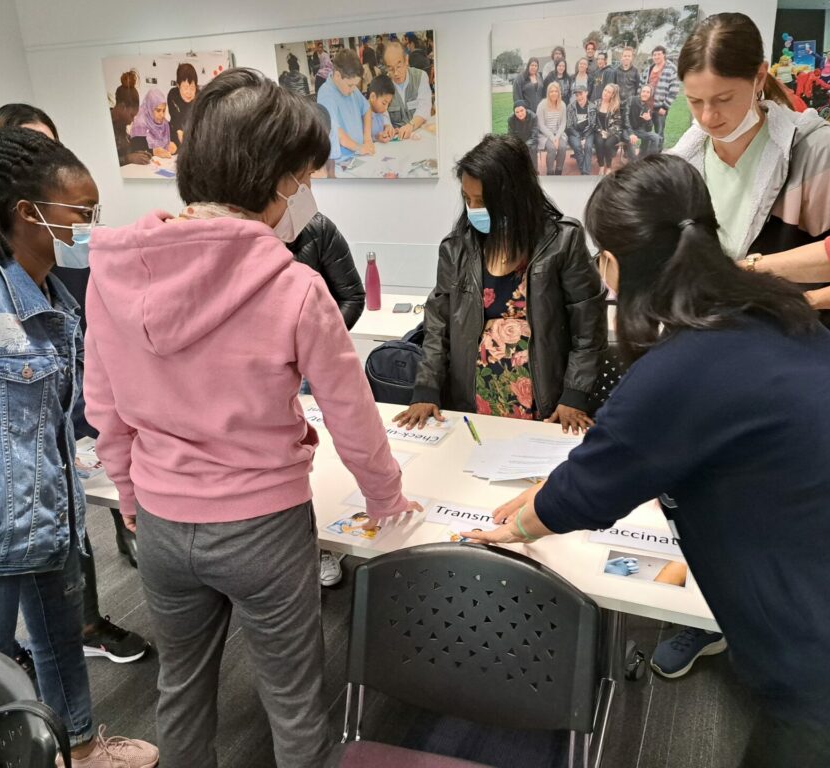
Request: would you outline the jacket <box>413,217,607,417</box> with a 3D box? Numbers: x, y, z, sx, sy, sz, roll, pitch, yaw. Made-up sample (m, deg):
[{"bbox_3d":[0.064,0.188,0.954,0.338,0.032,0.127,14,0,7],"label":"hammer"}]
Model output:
[{"bbox_3d":[0.287,-0.183,2.175,0.570,0.630,0.350,6,23,20],"label":"jacket"}]

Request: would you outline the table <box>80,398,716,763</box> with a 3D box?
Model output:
[{"bbox_3d":[-0.130,0.541,1.987,1.780,0.730,0.729,6,23,20],"label":"table"}]

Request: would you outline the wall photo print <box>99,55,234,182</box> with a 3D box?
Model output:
[{"bbox_3d":[-1.227,-1.367,3.646,0.790,0.597,0.035,6,23,21],"label":"wall photo print"}]

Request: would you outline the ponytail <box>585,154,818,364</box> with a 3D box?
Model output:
[{"bbox_3d":[0.440,-0.194,1.090,0.240,0.290,0.310,-9,22,-17],"label":"ponytail"}]

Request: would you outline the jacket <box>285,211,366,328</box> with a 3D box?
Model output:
[{"bbox_3d":[-0.391,-0.295,2.436,0.520,0.620,0.340,6,23,20],"label":"jacket"}]

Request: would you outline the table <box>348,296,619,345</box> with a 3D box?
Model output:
[{"bbox_3d":[0.343,0.074,3.135,1.650,0.730,0.627,6,23,21],"label":"table"}]

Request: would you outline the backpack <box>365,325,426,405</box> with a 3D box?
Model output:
[{"bbox_3d":[-0.025,0.006,2.575,0.310,0.420,0.200,6,23,20],"label":"backpack"}]

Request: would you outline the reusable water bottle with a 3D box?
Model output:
[{"bbox_3d":[-0.192,-0.472,3.225,0.073,0.262,0.073,-2,21,1],"label":"reusable water bottle"}]

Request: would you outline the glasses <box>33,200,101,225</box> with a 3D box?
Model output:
[{"bbox_3d":[-0.723,-0.354,1.452,0.140,0.047,0.140,-3,20,-24],"label":"glasses"}]

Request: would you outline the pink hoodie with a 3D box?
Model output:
[{"bbox_3d":[-0.353,0.005,1.331,0.530,0.660,0.400,6,23,20],"label":"pink hoodie"}]

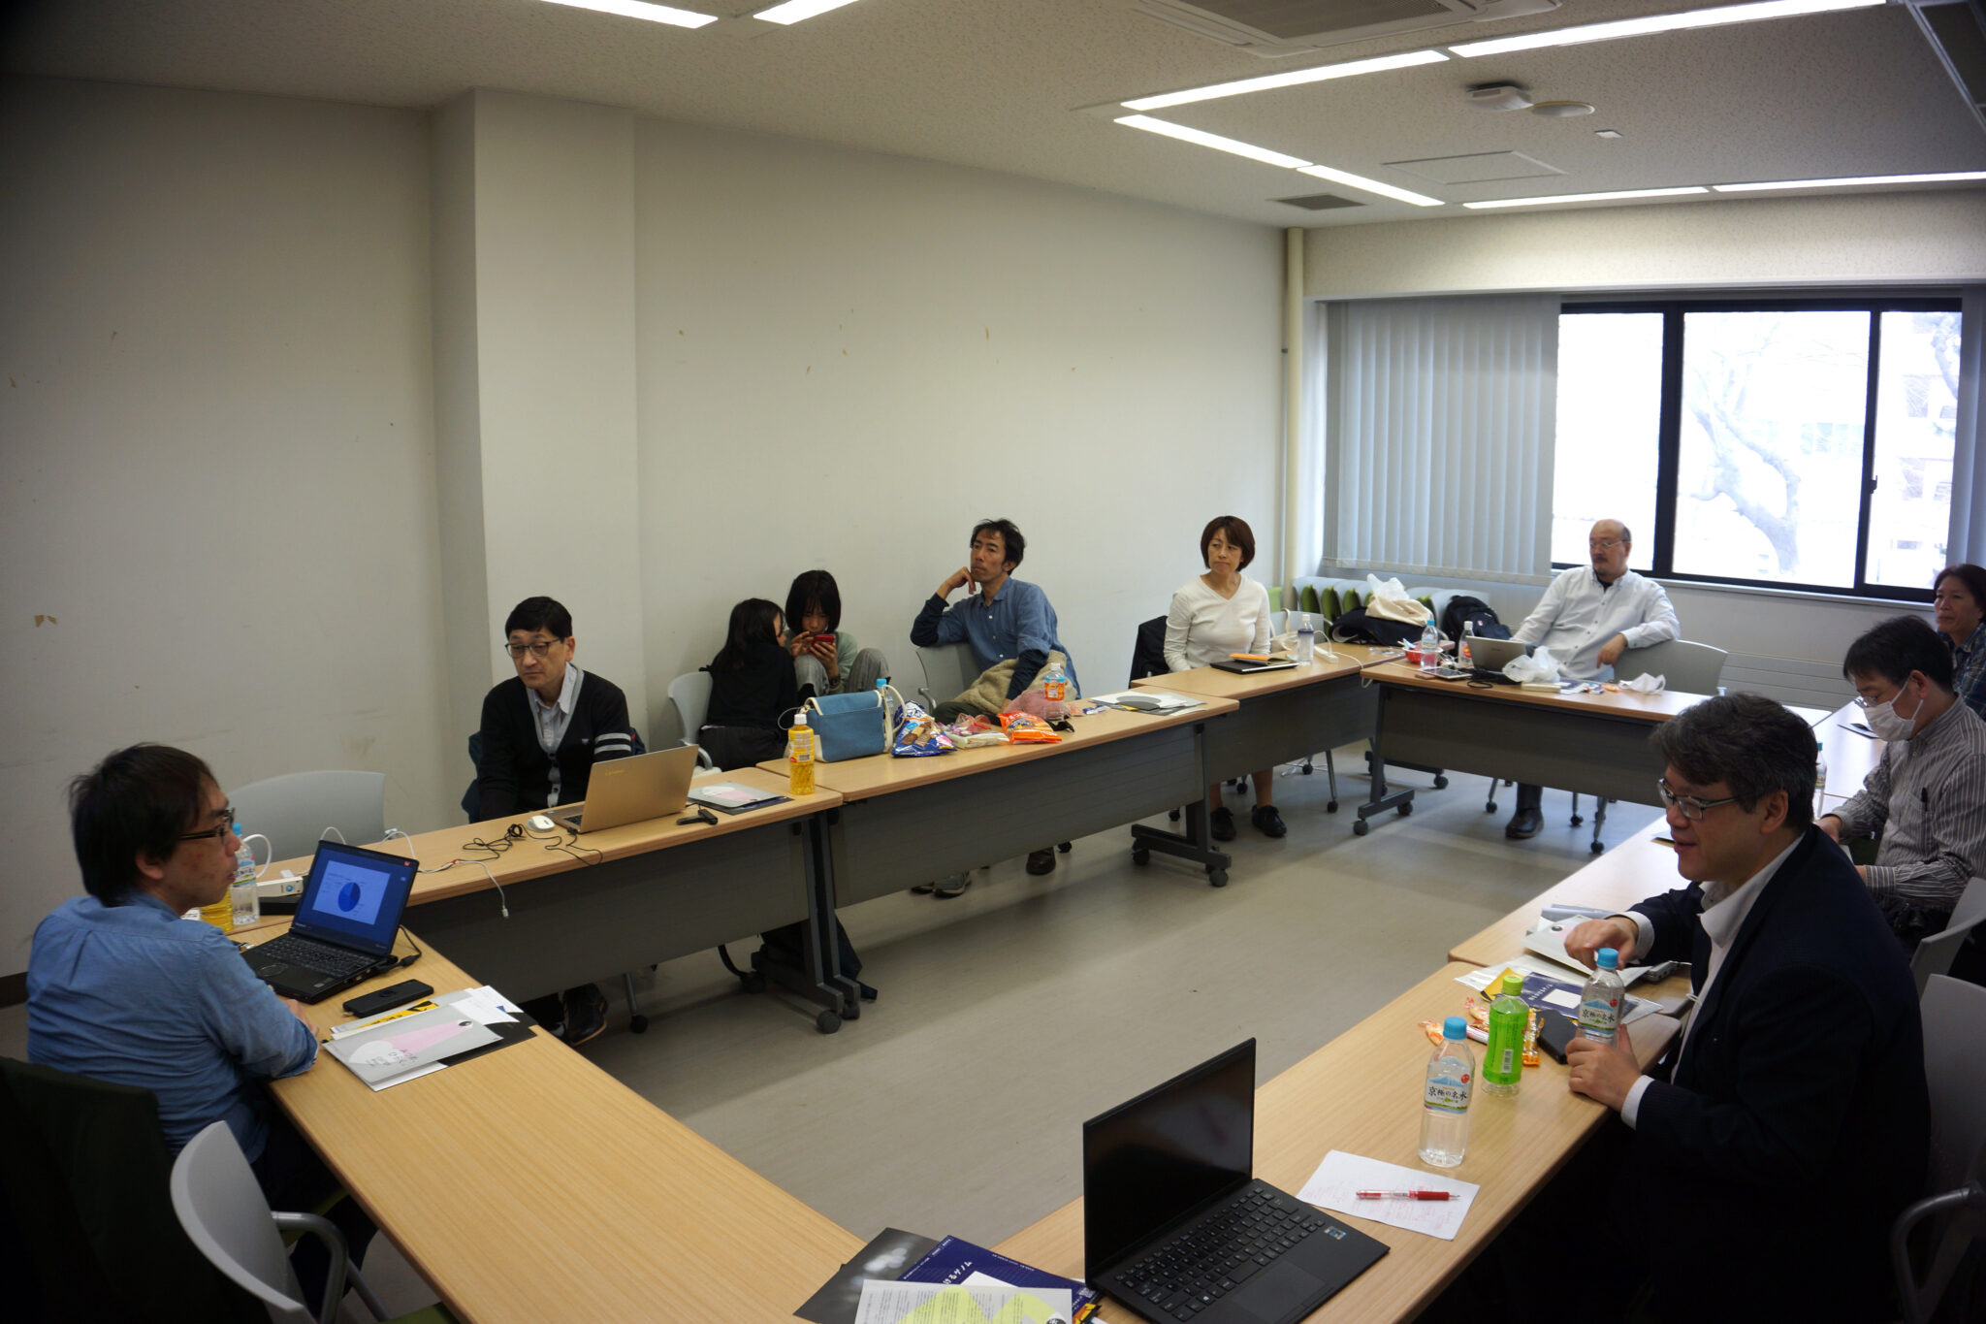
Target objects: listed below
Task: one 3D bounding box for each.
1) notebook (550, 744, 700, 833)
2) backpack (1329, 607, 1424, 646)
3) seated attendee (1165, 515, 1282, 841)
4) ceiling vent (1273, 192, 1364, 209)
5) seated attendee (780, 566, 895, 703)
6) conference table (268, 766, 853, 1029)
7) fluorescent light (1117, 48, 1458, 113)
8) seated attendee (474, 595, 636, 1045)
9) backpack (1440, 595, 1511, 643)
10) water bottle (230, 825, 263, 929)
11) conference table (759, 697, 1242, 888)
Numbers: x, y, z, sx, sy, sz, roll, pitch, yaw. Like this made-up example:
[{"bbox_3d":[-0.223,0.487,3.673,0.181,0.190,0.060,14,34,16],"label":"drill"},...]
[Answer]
[{"bbox_3d":[-0.960,0.303,3.356,0.300,0.200,0.290,-9,14,-44],"label":"notebook"},{"bbox_3d":[1.834,-0.181,6.268,0.430,0.200,0.290,8,12,36],"label":"backpack"},{"bbox_3d":[0.996,0.040,5.679,0.480,1.310,0.720,-1,11,-10],"label":"seated attendee"},{"bbox_3d":[1.665,-2.322,6.674,0.310,0.030,0.350,10,14,44],"label":"ceiling vent"},{"bbox_3d":[-0.535,0.074,4.812,0.450,0.760,0.600,-3,10,-20],"label":"seated attendee"},{"bbox_3d":[-1.190,0.782,3.235,0.460,0.710,1.800,10,14,44],"label":"conference table"},{"bbox_3d":[0.885,-1.839,4.158,1.200,0.060,0.120,11,15,43],"label":"fluorescent light"},{"bbox_3d":[-1.244,0.430,3.745,0.550,1.240,0.700,-6,11,-33],"label":"seated attendee"},{"bbox_3d":[2.286,-0.074,6.251,0.320,0.460,0.240,-2,10,-15],"label":"backpack"},{"bbox_3d":[-1.515,0.436,2.687,0.066,0.208,0.066,-9,14,-42],"label":"water bottle"},{"bbox_3d":[0.102,0.574,4.440,1.800,0.700,0.450,-10,15,-43],"label":"conference table"}]

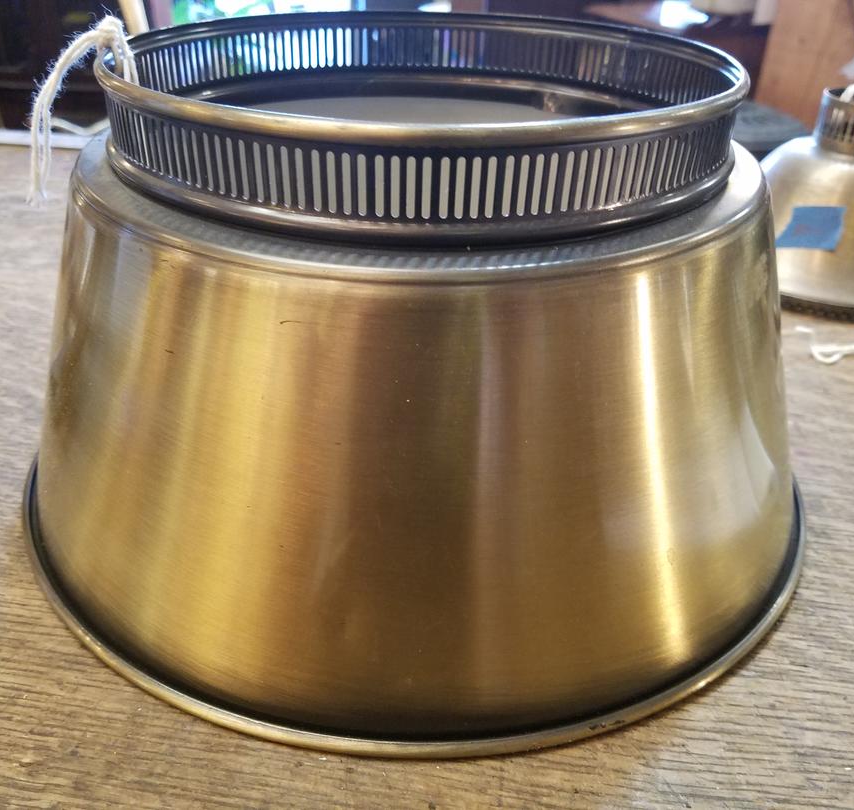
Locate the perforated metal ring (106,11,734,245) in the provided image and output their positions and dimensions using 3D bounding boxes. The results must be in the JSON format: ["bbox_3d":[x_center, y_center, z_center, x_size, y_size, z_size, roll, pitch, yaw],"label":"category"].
[{"bbox_3d":[-0.002,-0.114,0.299,0.225,0.031,0.225,1,32,-1],"label":"perforated metal ring"}]

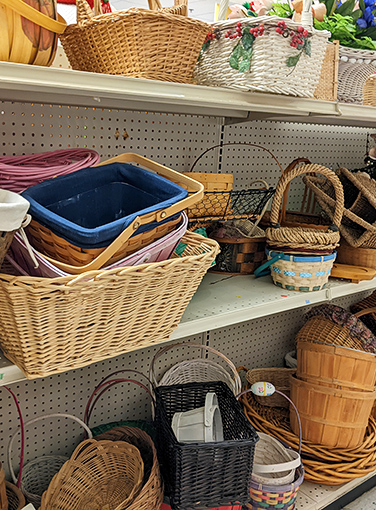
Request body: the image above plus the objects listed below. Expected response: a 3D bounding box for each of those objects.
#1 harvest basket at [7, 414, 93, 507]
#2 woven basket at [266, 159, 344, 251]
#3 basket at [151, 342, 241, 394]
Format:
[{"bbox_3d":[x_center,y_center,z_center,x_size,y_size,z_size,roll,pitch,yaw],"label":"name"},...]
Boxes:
[{"bbox_3d":[-0.376,0.593,1.485,0.234,0.335,0.188,0,15,-14],"label":"harvest basket"},{"bbox_3d":[0.342,-0.137,1.503,0.203,0.249,0.188,6,15,9],"label":"woven basket"},{"bbox_3d":[0.026,0.475,1.767,0.300,0.388,0.250,0,15,-15],"label":"basket"}]

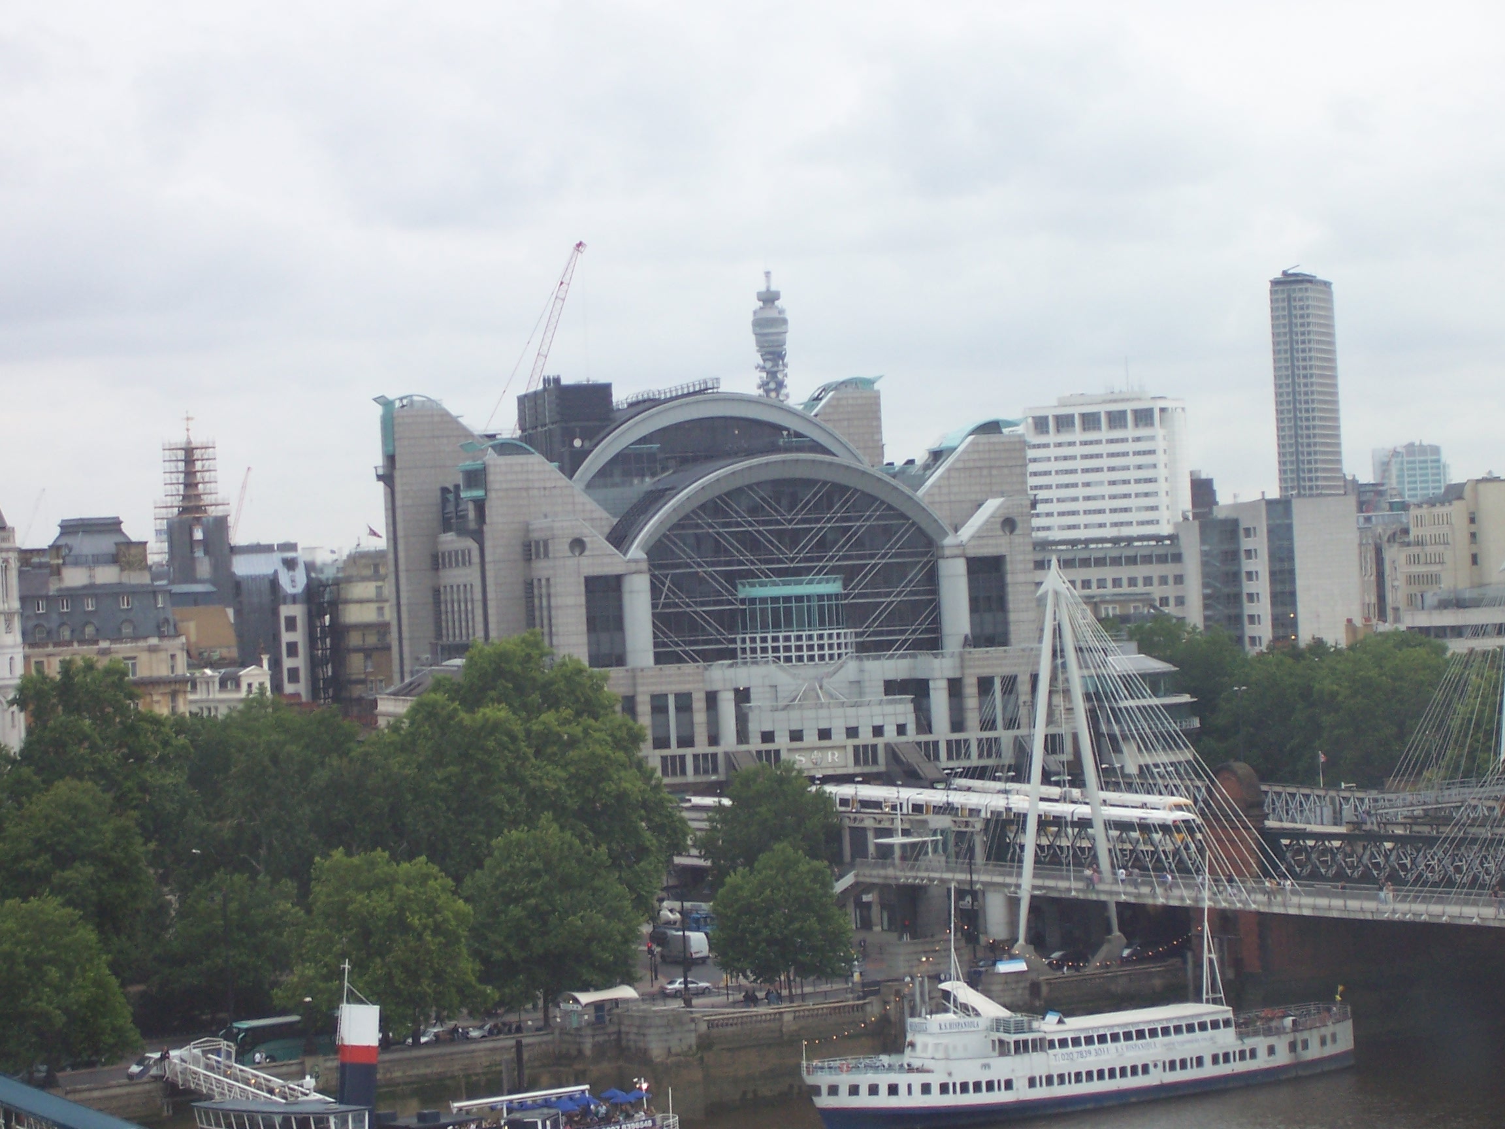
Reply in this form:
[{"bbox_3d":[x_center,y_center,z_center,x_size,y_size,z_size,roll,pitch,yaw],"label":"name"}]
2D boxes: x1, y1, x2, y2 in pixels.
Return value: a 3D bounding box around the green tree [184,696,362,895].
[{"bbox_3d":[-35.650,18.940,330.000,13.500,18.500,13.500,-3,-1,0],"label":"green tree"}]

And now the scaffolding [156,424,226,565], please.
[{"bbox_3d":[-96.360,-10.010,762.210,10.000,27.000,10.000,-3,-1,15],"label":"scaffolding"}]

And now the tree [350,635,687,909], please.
[{"bbox_3d":[-20.690,21.490,394.210,29.000,29.500,27.000,-3,-1,-3],"label":"tree"}]

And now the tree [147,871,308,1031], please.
[{"bbox_3d":[-41.440,30.520,350.100,12.000,12.700,12.000,-3,-1,-7],"label":"tree"}]

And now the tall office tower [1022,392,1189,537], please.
[{"bbox_3d":[85.560,-9.960,1071.670,35.000,62.500,18.000,-3,-1,28],"label":"tall office tower"}]

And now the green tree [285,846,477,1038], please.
[{"bbox_3d":[-23.160,24.110,276.000,12.400,12.700,12.200,-3,-1,0],"label":"green tree"}]

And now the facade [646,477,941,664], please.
[{"bbox_3d":[4.120,0.330,420.000,27.900,17.300,3.000,-3,-1,-11],"label":"facade"}]

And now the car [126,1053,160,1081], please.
[{"bbox_3d":[-35.990,30.450,268.000,4.400,1.650,1.800,-2,-1,-38],"label":"car"}]

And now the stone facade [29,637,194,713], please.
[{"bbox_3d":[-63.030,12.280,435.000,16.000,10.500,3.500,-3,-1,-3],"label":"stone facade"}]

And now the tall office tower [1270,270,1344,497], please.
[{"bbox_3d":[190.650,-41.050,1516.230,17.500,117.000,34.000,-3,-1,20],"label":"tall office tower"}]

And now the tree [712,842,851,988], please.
[{"bbox_3d":[2.300,28.390,349.720,10.800,12.400,10.800,-3,-1,0],"label":"tree"}]

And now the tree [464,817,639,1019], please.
[{"bbox_3d":[-13.000,23.010,286.000,11.300,13.500,11.300,-3,-1,0],"label":"tree"}]

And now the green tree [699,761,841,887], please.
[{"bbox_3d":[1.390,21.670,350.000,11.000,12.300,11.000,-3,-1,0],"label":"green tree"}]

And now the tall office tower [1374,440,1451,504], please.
[{"bbox_3d":[382.940,-26.450,2571.730,43.000,84.000,33.000,-3,-1,10],"label":"tall office tower"}]

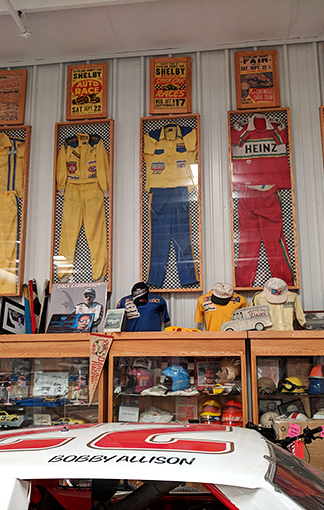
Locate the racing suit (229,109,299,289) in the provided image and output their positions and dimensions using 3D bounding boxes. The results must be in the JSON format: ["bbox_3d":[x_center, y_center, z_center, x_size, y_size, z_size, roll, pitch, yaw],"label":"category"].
[{"bbox_3d":[0.986,-0.557,5.031,0.612,1.818,0.080,-2,-10,7],"label":"racing suit"}]

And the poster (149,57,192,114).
[{"bbox_3d":[0.092,-1.793,5.409,0.435,0.626,0.030,-1,-10,8],"label":"poster"}]

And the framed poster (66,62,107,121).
[{"bbox_3d":[-0.811,-1.768,5.530,0.447,0.645,0.027,-2,-10,7],"label":"framed poster"}]

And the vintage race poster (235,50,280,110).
[{"bbox_3d":[0.992,-1.825,5.306,0.447,0.645,0.027,-2,-10,7],"label":"vintage race poster"}]

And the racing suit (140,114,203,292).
[{"bbox_3d":[0.091,-0.534,5.154,0.607,1.821,0.078,-2,-11,8],"label":"racing suit"}]

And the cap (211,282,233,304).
[{"bbox_3d":[0.538,0.348,4.581,0.195,0.140,0.250,-2,31,11],"label":"cap"}]

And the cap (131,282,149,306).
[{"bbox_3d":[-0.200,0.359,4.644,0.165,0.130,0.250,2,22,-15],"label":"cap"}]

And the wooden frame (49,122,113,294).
[{"bbox_3d":[-0.818,-0.513,5.277,0.607,1.821,0.078,-2,-11,8],"label":"wooden frame"}]

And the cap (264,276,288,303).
[{"bbox_3d":[1.005,0.315,4.492,0.205,0.145,0.260,-1,30,3],"label":"cap"}]

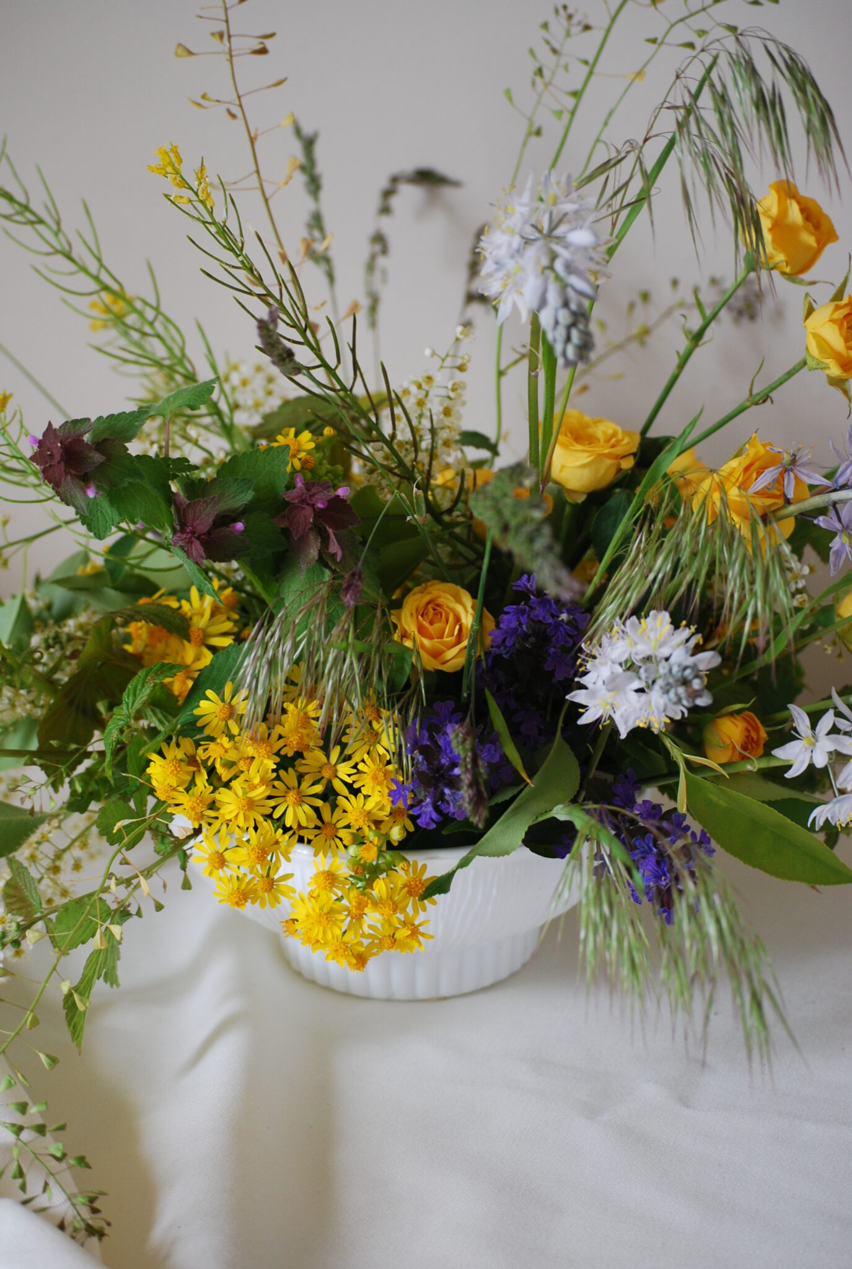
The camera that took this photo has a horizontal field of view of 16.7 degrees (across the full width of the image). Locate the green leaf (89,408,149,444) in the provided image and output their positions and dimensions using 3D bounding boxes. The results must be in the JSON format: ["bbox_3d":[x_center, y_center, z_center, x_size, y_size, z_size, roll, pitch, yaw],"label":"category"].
[{"bbox_3d":[-0.120,-0.081,1.130,0.026,0.007,0.017,-21,44,-5],"label":"green leaf"}]

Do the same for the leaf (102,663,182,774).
[{"bbox_3d":[-0.107,0.033,1.095,0.020,0.048,0.022,27,6,-7],"label":"leaf"}]

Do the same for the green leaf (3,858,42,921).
[{"bbox_3d":[-0.156,0.099,1.120,0.015,0.026,0.012,-31,6,-10],"label":"green leaf"}]

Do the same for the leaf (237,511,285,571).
[{"bbox_3d":[-0.064,-0.036,1.110,0.020,0.023,0.012,-2,15,-6],"label":"leaf"}]

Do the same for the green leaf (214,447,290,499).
[{"bbox_3d":[-0.068,-0.063,1.135,0.030,0.024,0.014,0,14,0],"label":"green leaf"}]

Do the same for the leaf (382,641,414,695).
[{"bbox_3d":[-0.011,0.013,1.100,0.014,0.021,0.010,-3,15,-11],"label":"leaf"}]

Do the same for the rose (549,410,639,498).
[{"bbox_3d":[0.069,-0.075,1.195,0.038,0.036,0.037,6,28,-1],"label":"rose"}]

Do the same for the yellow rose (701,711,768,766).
[{"bbox_3d":[0.117,0.039,1.100,0.025,0.022,0.022,14,20,42],"label":"yellow rose"}]

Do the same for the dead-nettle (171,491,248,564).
[{"bbox_3d":[-0.083,-0.041,1.115,0.030,0.028,0.027,3,14,11],"label":"dead-nettle"}]

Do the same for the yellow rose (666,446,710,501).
[{"bbox_3d":[0.105,-0.064,1.160,0.021,0.023,0.022,-2,15,-6],"label":"yellow rose"}]

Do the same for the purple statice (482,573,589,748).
[{"bbox_3d":[0.044,0.010,1.150,0.040,0.062,0.038,-3,18,1],"label":"purple statice"}]

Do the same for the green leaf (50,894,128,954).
[{"bbox_3d":[-0.130,0.111,1.110,0.021,0.029,0.010,40,6,15],"label":"green leaf"}]

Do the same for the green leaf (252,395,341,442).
[{"bbox_3d":[-0.053,-0.091,1.210,0.037,0.009,0.028,-5,37,-7],"label":"green leaf"}]

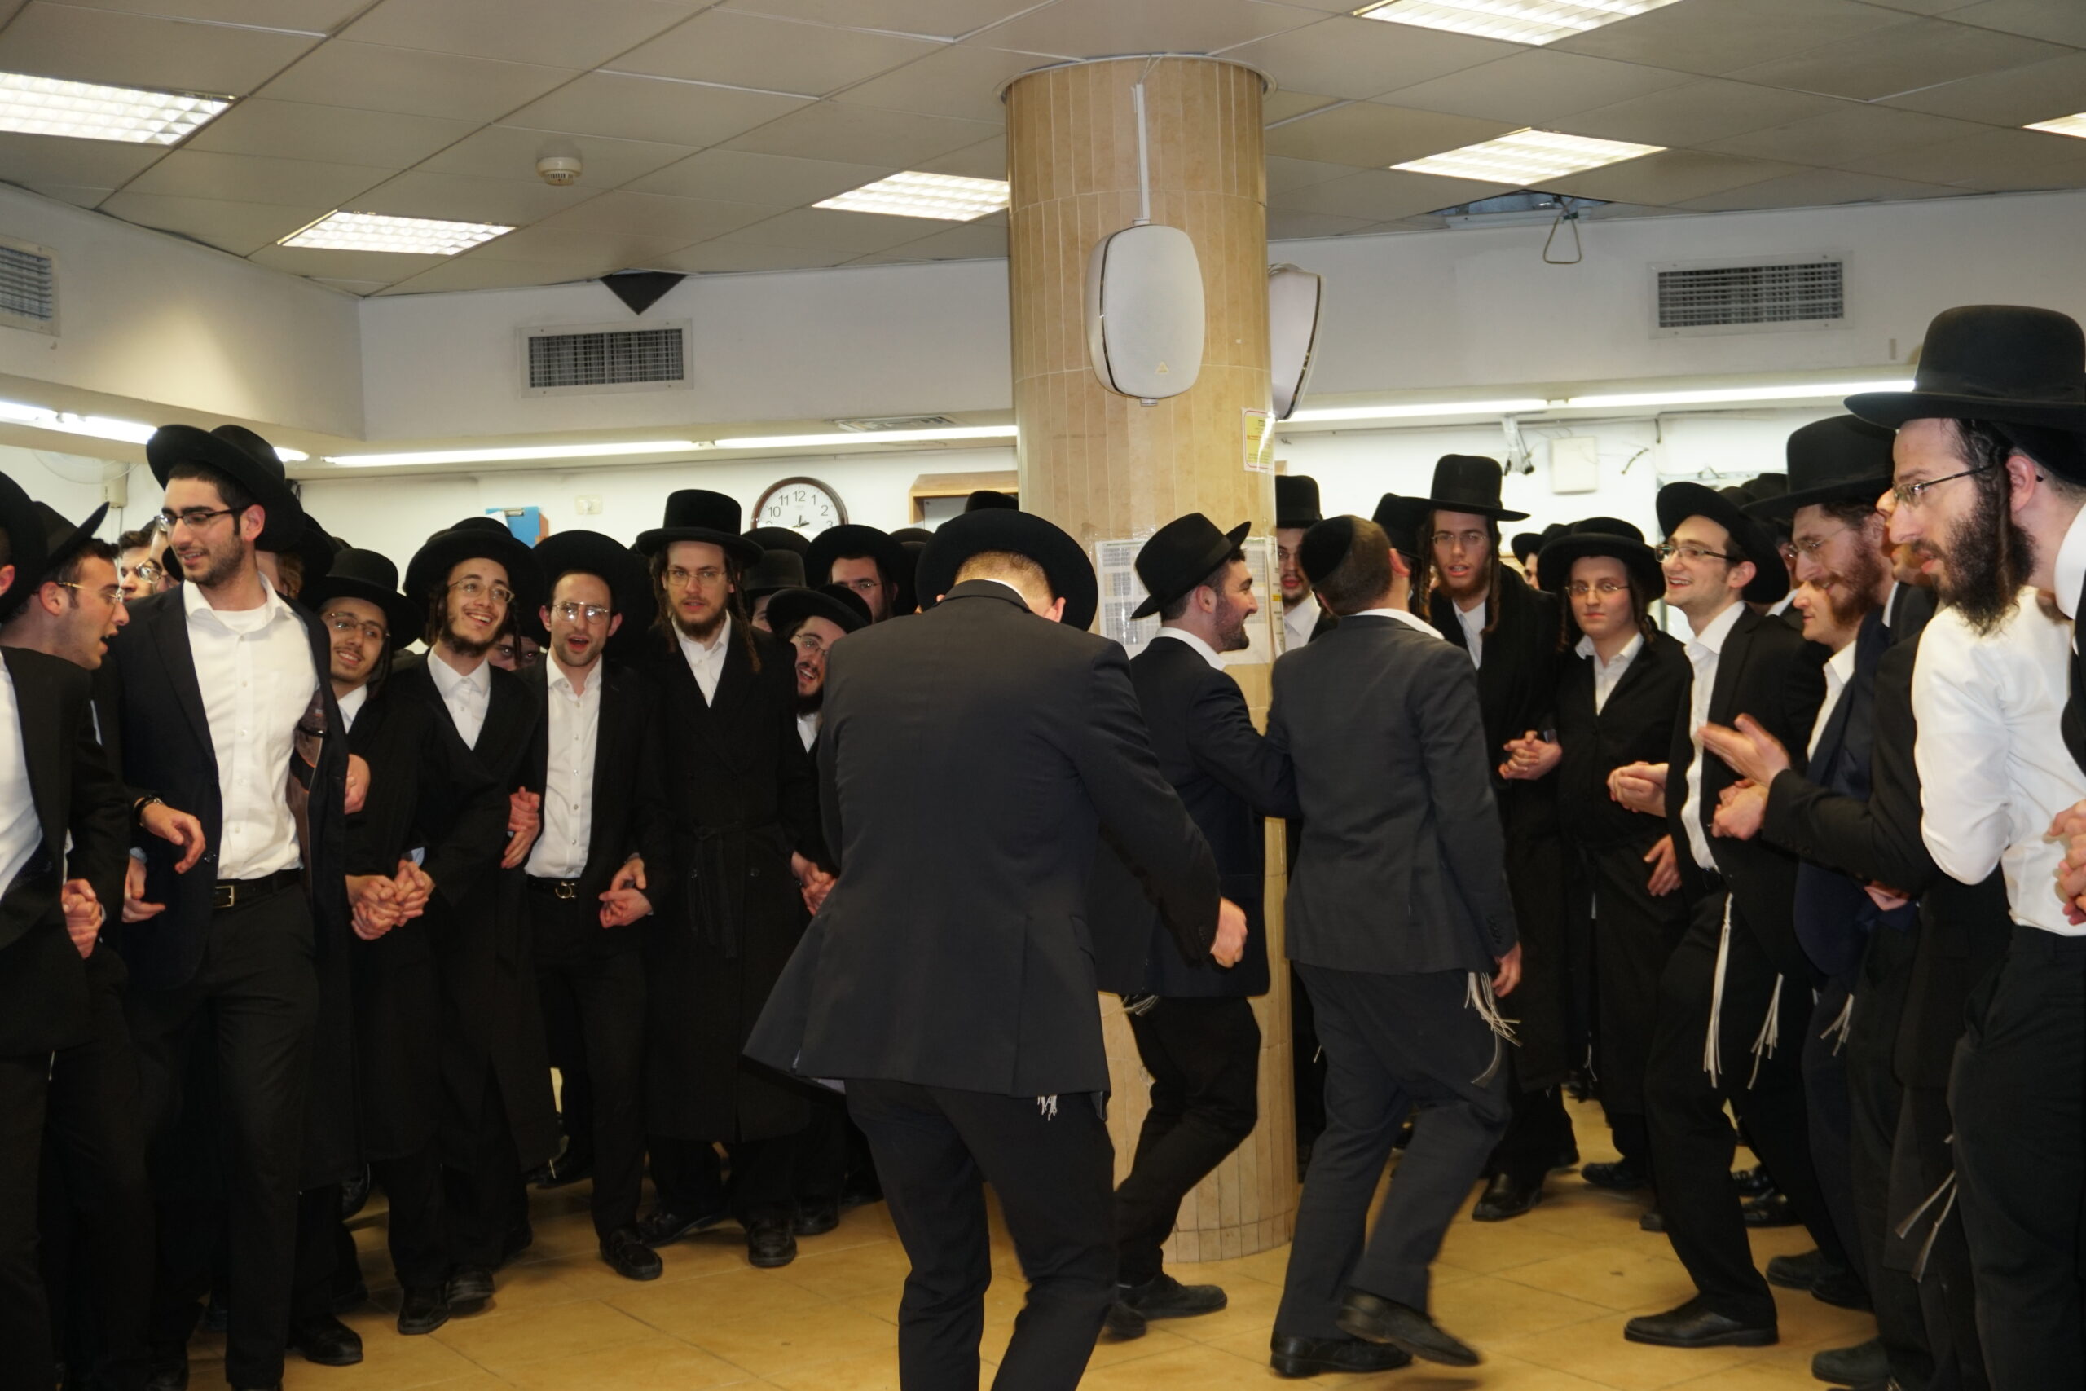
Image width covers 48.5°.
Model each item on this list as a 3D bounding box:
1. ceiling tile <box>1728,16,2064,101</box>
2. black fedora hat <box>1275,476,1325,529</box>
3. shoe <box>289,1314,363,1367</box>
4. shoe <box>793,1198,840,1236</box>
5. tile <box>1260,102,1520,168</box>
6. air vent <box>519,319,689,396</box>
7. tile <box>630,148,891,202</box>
[{"bbox_3d":[2.044,-1.522,5.553,0.600,0.020,0.600,-2,1,-35],"label":"ceiling tile"},{"bbox_3d":[0.662,-0.525,6.300,0.320,0.145,0.355,-2,1,0],"label":"black fedora hat"},{"bbox_3d":[-1.525,1.327,4.885,0.106,0.110,0.290,-3,1,-43],"label":"shoe"},{"bbox_3d":[-0.567,1.285,5.880,0.110,0.100,0.290,-2,1,-2],"label":"shoe"},{"bbox_3d":[0.876,-1.494,6.178,0.600,0.018,0.600,-3,1,-35],"label":"tile"},{"bbox_3d":[-1.535,-1.184,8.159,0.630,0.245,0.030,-2,1,11],"label":"air vent"},{"bbox_3d":[-0.802,-1.456,6.509,0.600,0.020,0.600,-3,1,-35],"label":"tile"}]

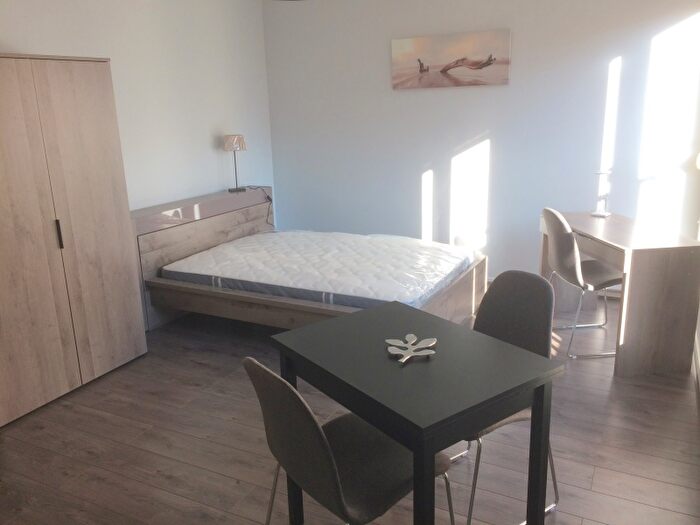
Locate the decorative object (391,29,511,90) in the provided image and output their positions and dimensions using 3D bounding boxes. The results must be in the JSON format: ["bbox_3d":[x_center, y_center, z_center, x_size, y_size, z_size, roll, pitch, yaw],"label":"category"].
[{"bbox_3d":[0.797,-1.638,4.777,1.000,0.410,0.030,7,17,28],"label":"decorative object"}]

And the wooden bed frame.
[{"bbox_3d":[-0.301,-0.011,4.395,2.230,0.830,1.620,6,17,27],"label":"wooden bed frame"}]

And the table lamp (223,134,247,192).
[{"bbox_3d":[-0.990,-0.862,5.100,0.210,0.485,0.210,-1,15,0],"label":"table lamp"}]

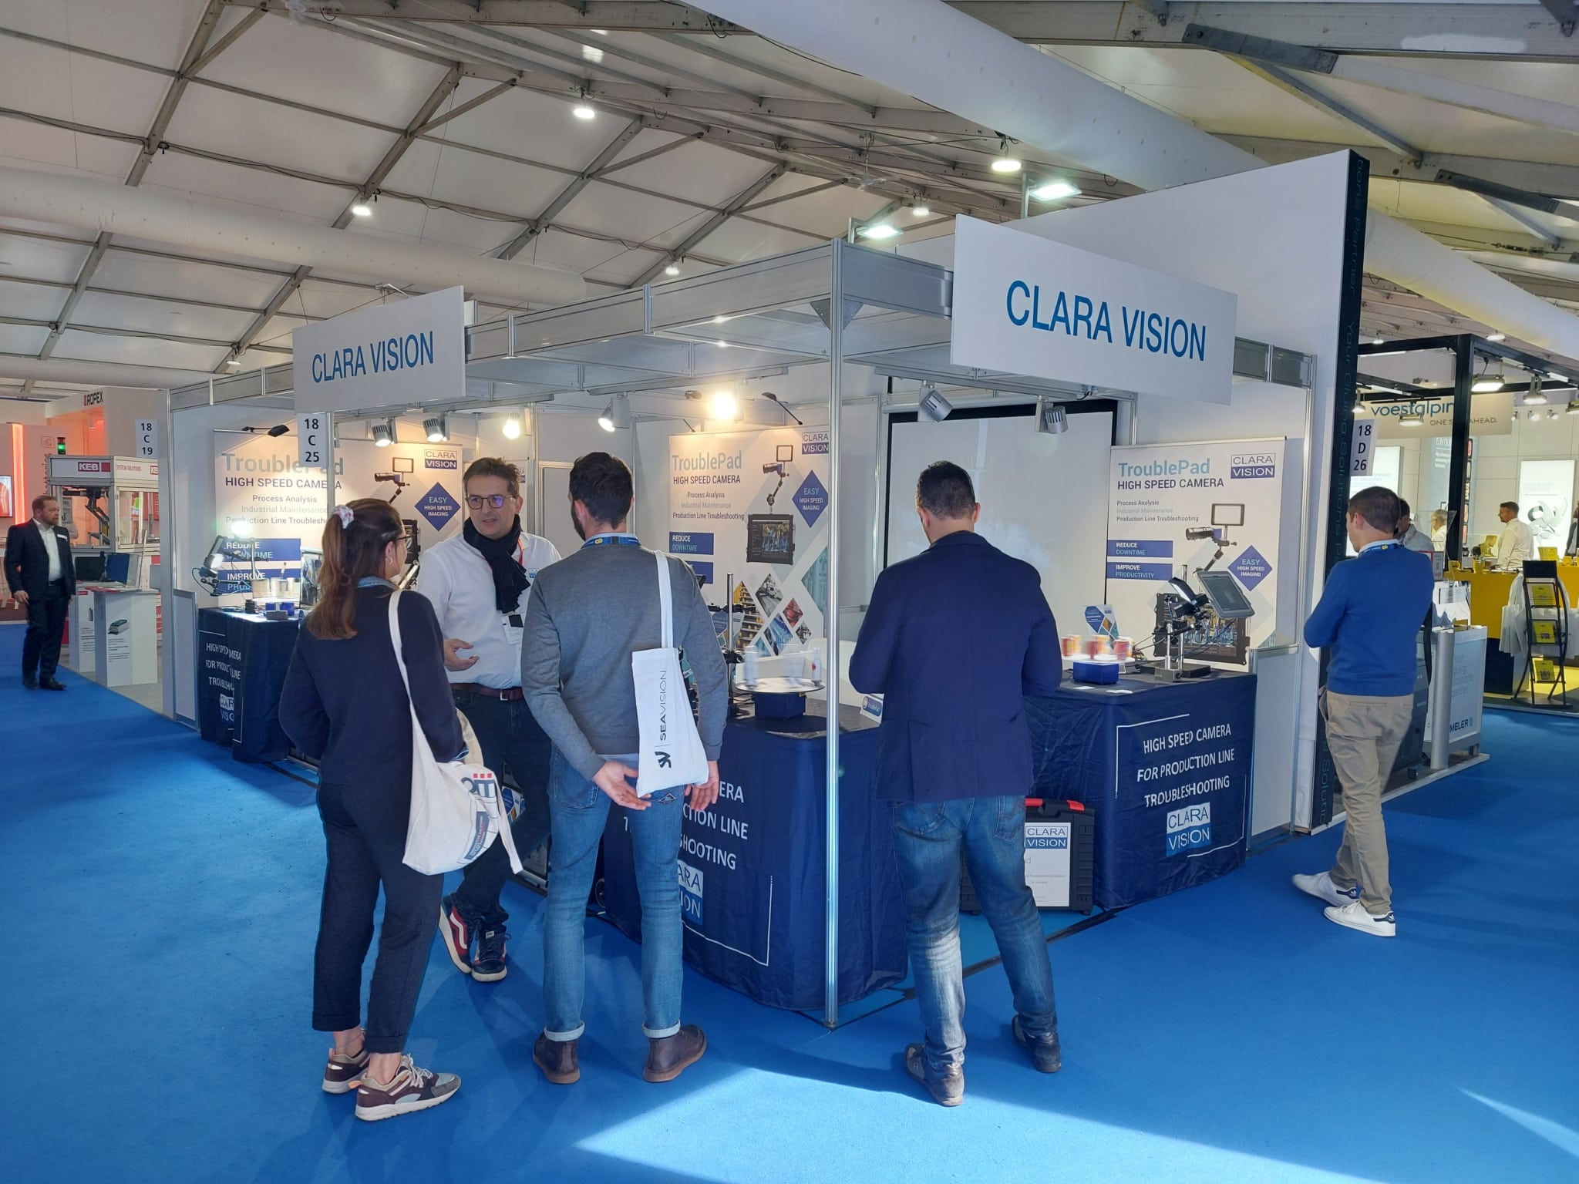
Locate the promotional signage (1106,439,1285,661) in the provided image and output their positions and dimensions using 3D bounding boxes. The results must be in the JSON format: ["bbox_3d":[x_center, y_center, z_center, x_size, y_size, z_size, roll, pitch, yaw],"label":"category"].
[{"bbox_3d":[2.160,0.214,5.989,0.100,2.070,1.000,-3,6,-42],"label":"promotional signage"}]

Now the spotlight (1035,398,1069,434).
[{"bbox_3d":[1.386,-0.932,5.782,0.140,0.185,0.130,-3,6,-44],"label":"spotlight"}]

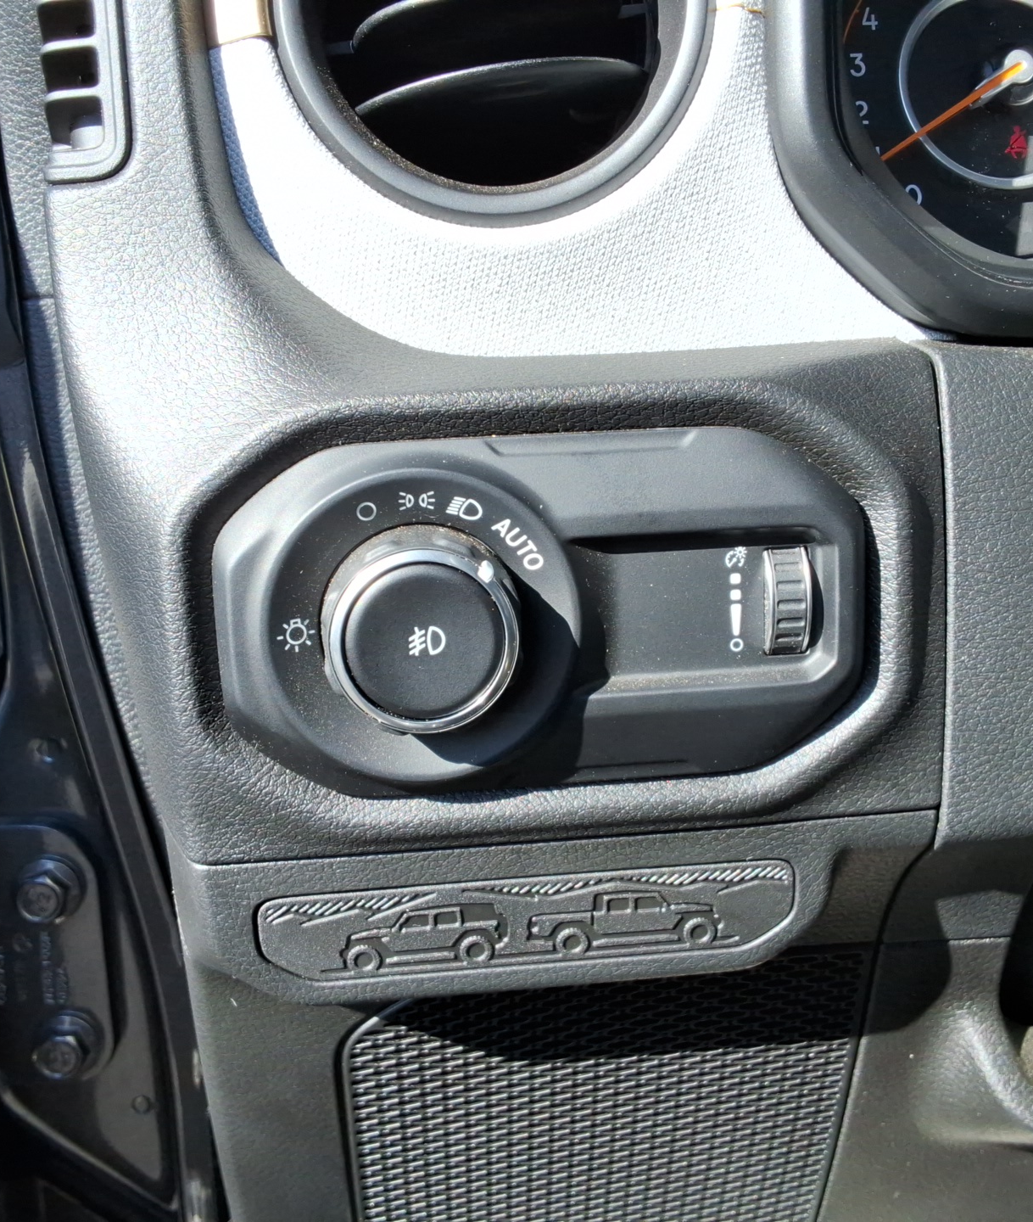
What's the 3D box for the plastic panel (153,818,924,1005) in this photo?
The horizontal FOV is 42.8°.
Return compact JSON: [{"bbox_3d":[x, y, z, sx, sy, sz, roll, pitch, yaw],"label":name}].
[{"bbox_3d":[0.011,0.063,0.313,0.172,0.043,0.032,-4,10,-5],"label":"plastic panel"}]

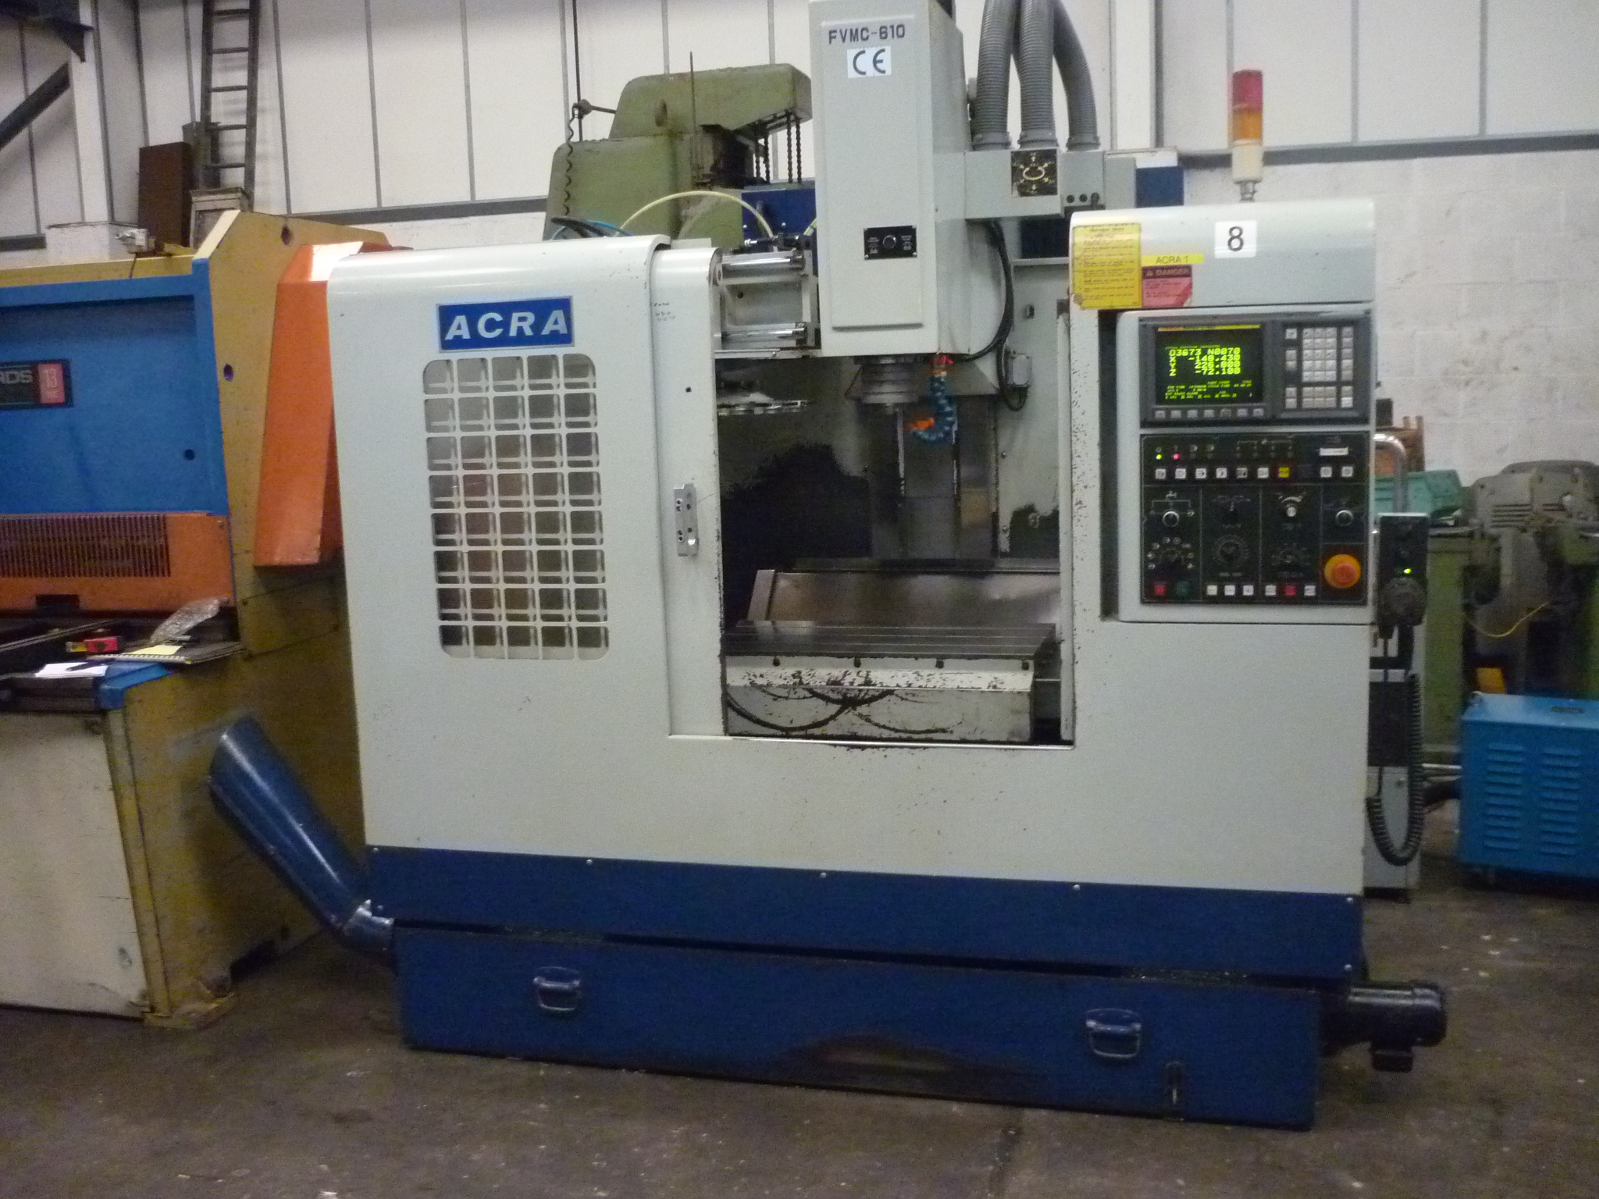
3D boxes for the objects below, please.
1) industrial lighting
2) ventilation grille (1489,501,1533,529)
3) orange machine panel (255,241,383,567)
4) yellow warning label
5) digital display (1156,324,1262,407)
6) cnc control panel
[{"bbox_3d":[0.835,-0.860,2.843,0.053,0.245,0.053,0,8,15],"label":"industrial lighting"},{"bbox_3d":[2.425,-0.288,5.199,0.134,0.090,0.025,0,8,15],"label":"ventilation grille"},{"bbox_3d":[-1.195,-0.525,4.037,0.188,0.812,0.600,1,8,19],"label":"orange machine panel"},{"bbox_3d":[0.570,-0.615,2.817,0.122,0.155,0.012,0,8,15],"label":"yellow warning label"},{"bbox_3d":[0.749,-0.427,2.790,0.186,0.144,0.020,0,8,15],"label":"digital display"},{"bbox_3d":[0.832,-0.145,2.796,0.400,0.316,0.045,0,8,15],"label":"cnc control panel"}]

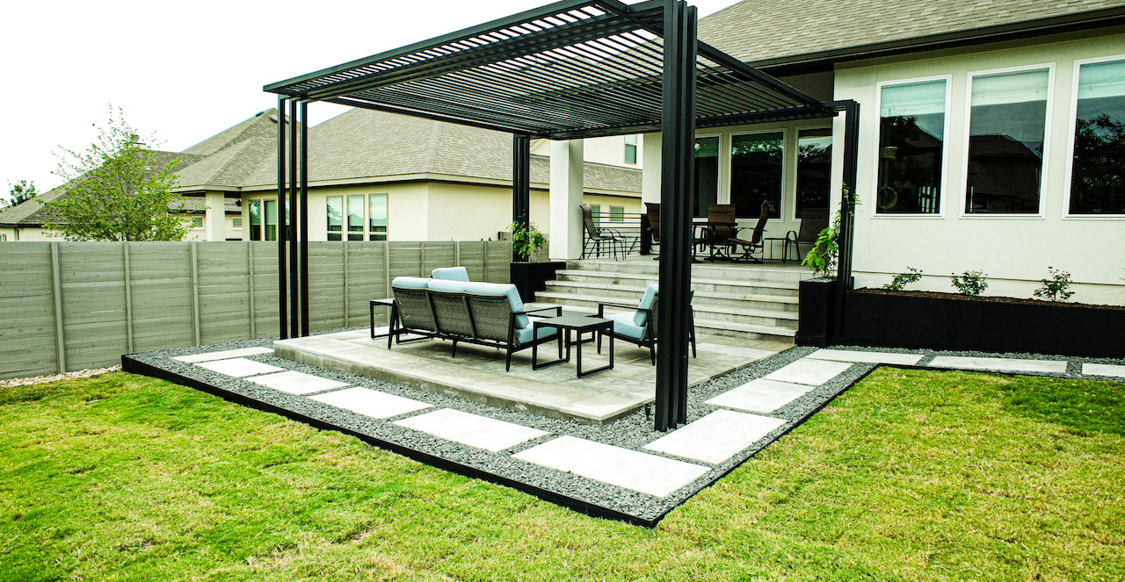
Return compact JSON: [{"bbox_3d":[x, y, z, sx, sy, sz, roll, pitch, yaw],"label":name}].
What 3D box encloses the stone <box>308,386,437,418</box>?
[{"bbox_3d":[-1.837,1.085,6.258,1.220,0.060,0.610,5,6,39],"label":"stone"}]

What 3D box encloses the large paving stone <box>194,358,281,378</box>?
[{"bbox_3d":[-4.014,0.979,8.171,1.220,0.060,0.610,5,6,39],"label":"large paving stone"}]

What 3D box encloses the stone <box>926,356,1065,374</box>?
[{"bbox_3d":[4.674,0.820,7.082,1.220,0.060,0.610,5,6,39],"label":"stone"}]

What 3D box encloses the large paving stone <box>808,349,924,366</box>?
[{"bbox_3d":[3.643,0.827,7.937,1.220,0.060,0.610,4,6,38],"label":"large paving stone"}]

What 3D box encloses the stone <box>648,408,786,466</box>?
[{"bbox_3d":[1.204,1.131,5.055,0.610,0.060,1.220,5,6,40],"label":"stone"}]

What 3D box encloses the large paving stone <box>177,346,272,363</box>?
[{"bbox_3d":[-4.629,0.913,9.097,0.610,0.060,1.220,5,6,39],"label":"large paving stone"}]

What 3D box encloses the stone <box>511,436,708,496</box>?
[{"bbox_3d":[0.309,1.188,4.424,1.220,0.060,0.610,5,6,39],"label":"stone"}]

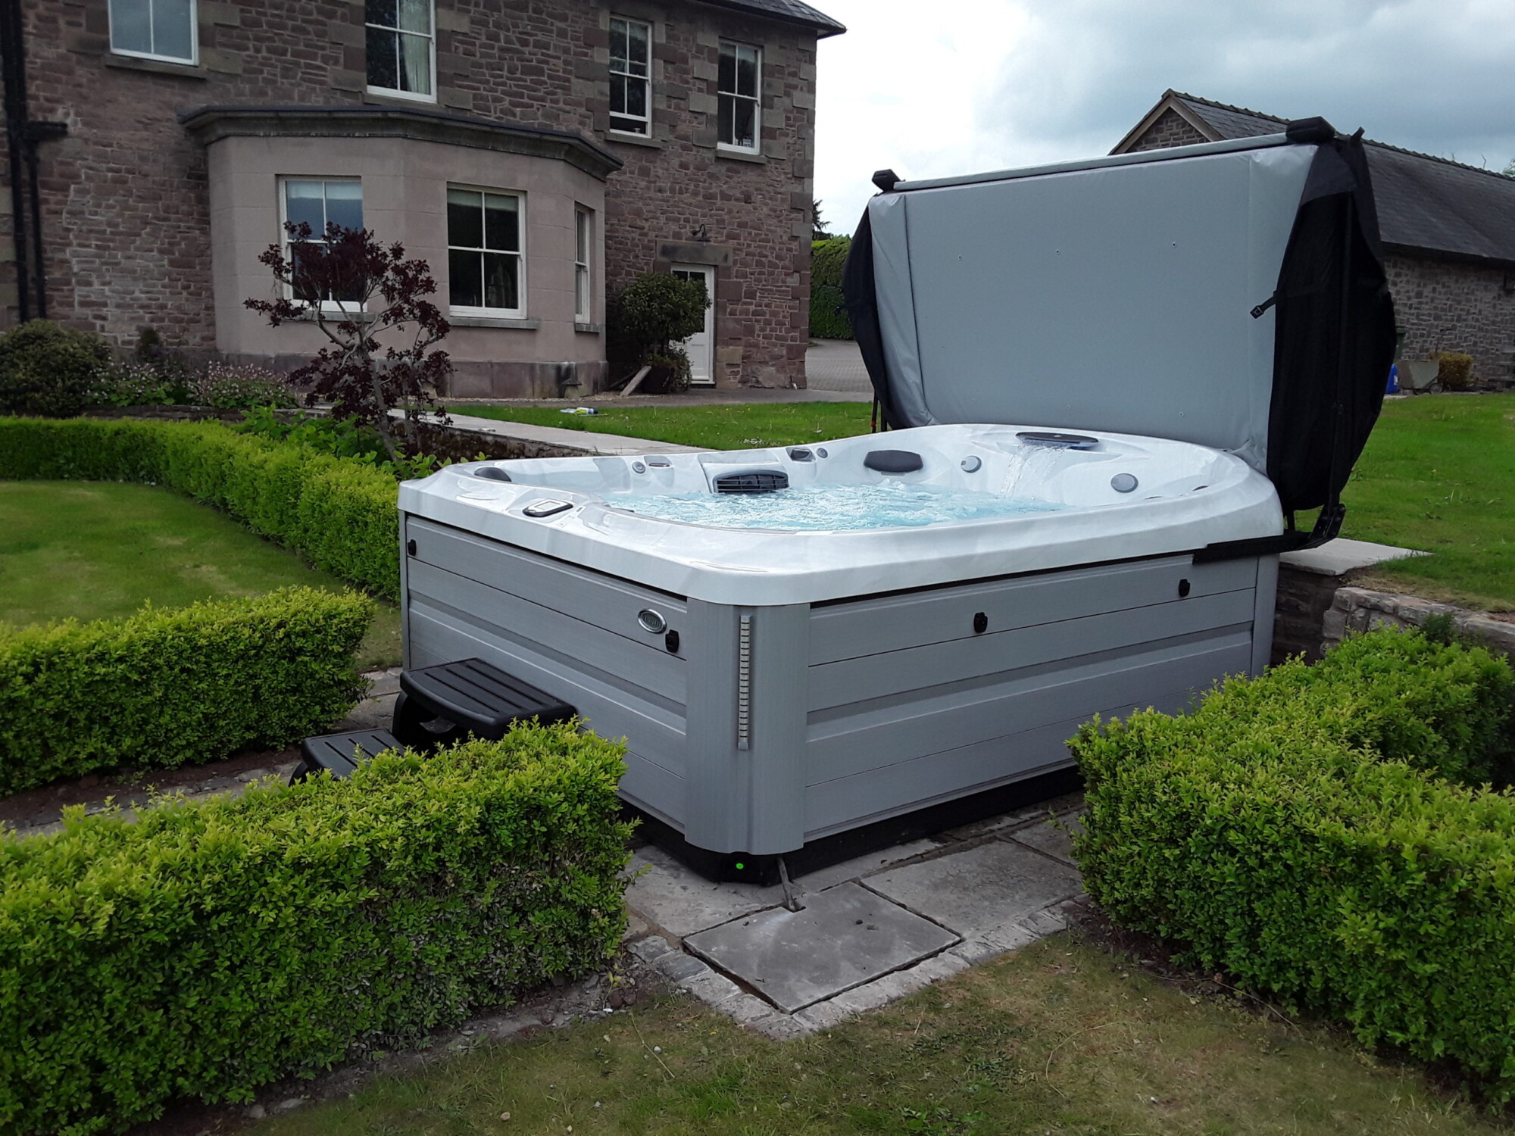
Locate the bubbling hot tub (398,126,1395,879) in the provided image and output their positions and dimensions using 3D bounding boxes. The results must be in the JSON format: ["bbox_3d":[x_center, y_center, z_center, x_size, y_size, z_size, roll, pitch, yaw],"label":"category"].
[{"bbox_3d":[0.408,-0.535,4.391,2.916,2.138,2.389,-6,12,-37],"label":"bubbling hot tub"}]

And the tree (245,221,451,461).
[{"bbox_3d":[-3.500,-1.857,10.100,1.750,2.200,1.600,1,10,0],"label":"tree"}]

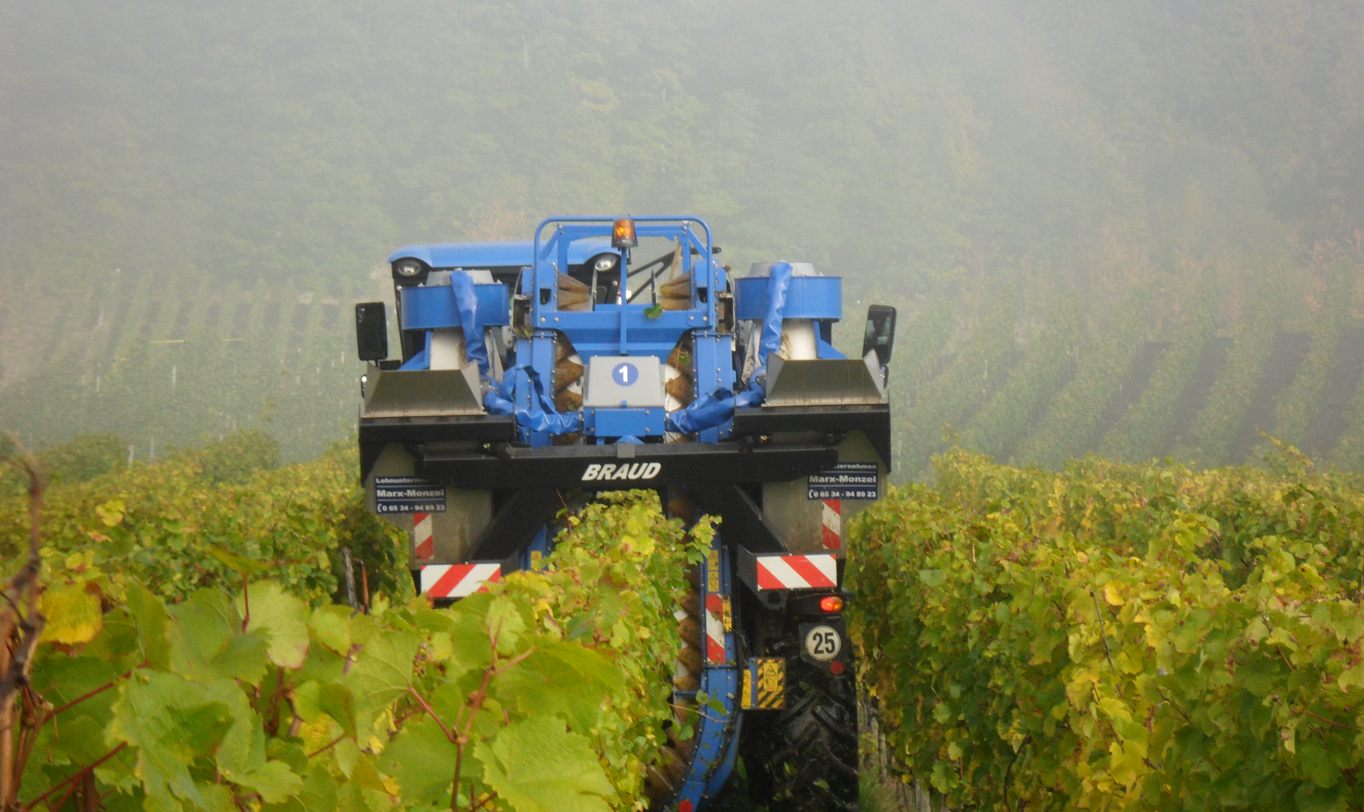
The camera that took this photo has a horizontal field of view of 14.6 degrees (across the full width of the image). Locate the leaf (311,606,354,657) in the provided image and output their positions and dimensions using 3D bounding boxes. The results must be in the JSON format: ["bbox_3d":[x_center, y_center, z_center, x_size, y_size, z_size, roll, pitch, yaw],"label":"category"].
[{"bbox_3d":[-0.349,0.225,5.300,0.043,0.049,0.025,1,-1,0],"label":"leaf"}]

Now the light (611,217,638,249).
[{"bbox_3d":[-0.333,-1.004,30.900,0.152,0.177,0.152,-1,1,0],"label":"light"}]

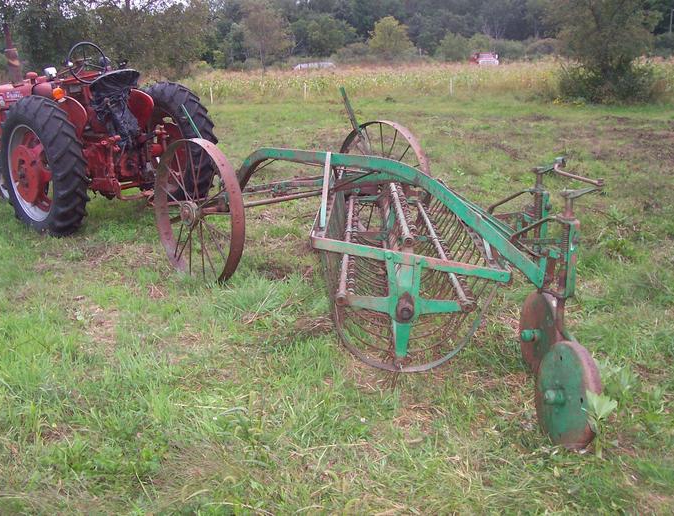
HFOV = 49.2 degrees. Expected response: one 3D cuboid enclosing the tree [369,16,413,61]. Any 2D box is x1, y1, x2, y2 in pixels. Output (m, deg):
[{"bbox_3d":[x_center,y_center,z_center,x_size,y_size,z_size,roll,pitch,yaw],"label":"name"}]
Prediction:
[{"bbox_3d":[6.184,-24.966,85.000,5.400,6.200,5.400,1,16,4],"label":"tree"}]

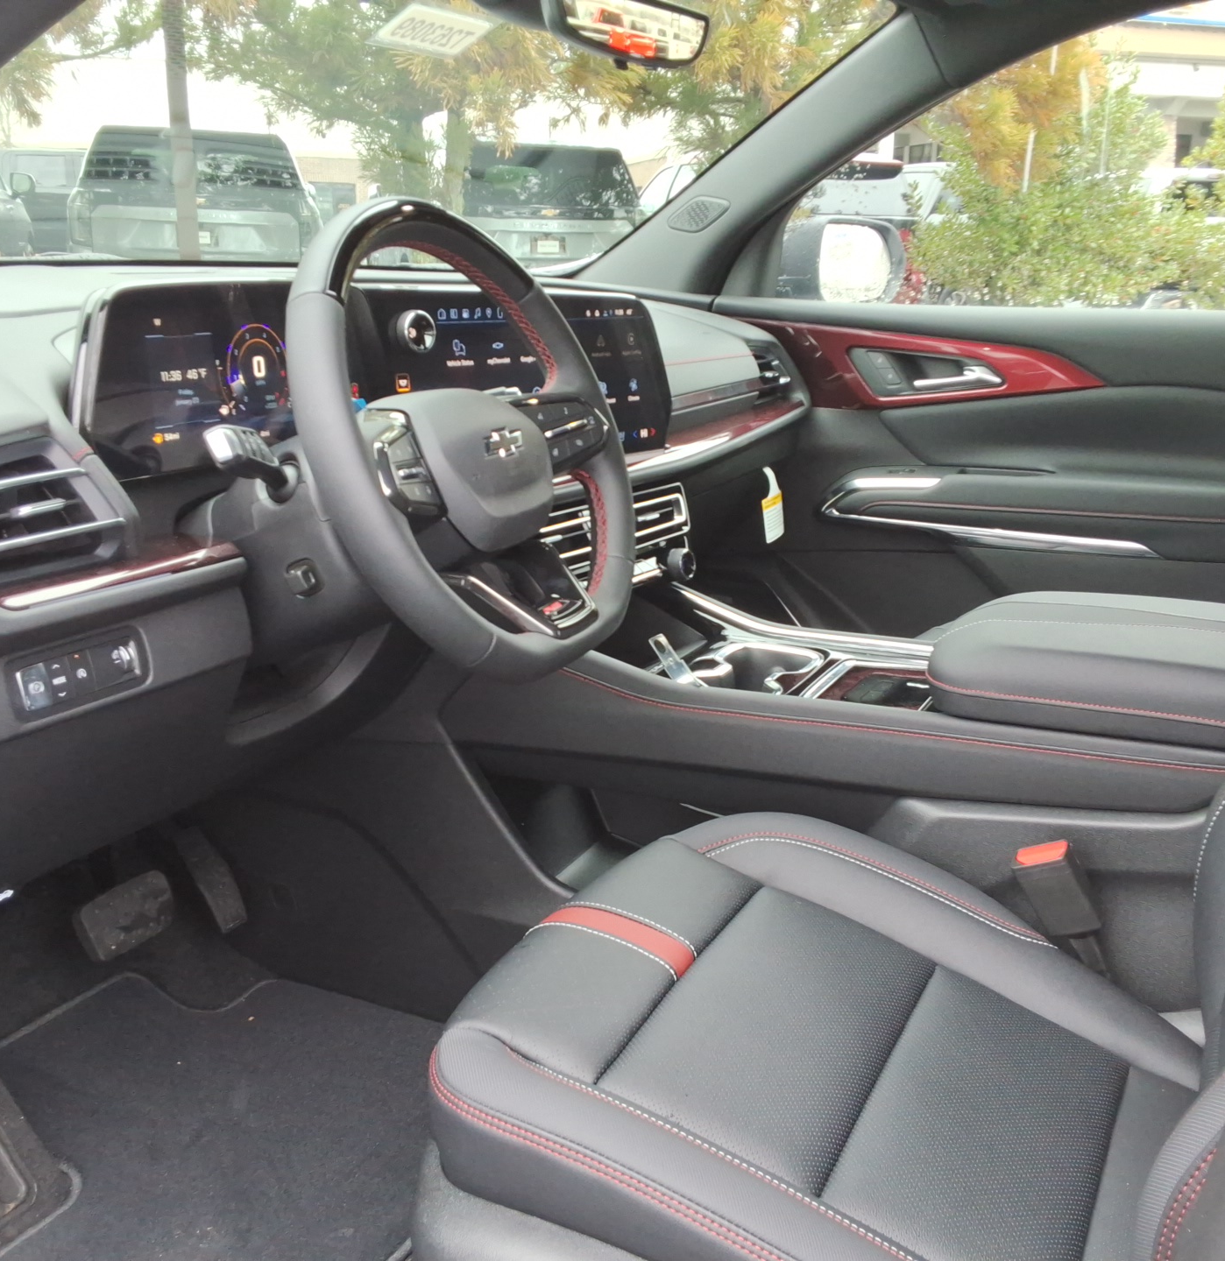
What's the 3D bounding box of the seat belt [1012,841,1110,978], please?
[{"bbox_3d":[0.380,0.228,1.129,0.044,0.110,0.028,-27,0,30],"label":"seat belt"}]

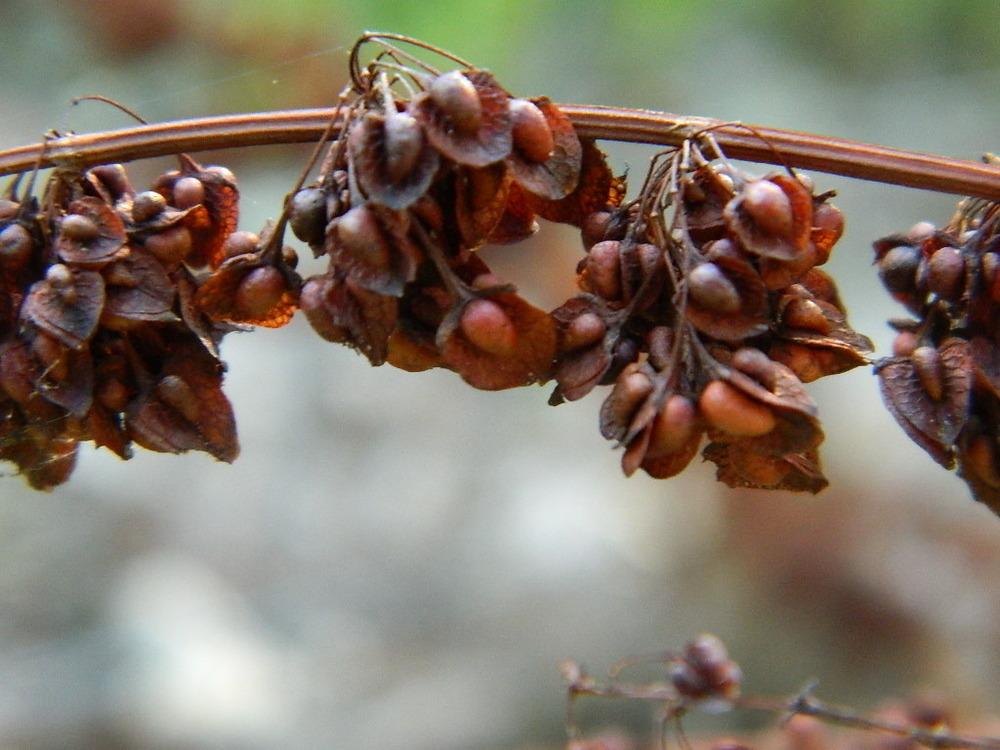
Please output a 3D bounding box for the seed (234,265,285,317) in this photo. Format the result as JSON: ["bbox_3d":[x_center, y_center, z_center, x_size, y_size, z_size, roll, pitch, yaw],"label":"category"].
[{"bbox_3d":[-0.012,-0.004,0.150,0.003,0.003,0.002,0,14,0],"label":"seed"}]

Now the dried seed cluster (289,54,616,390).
[{"bbox_3d":[-0.002,-0.008,0.150,0.016,0.016,0.012,0,14,0],"label":"dried seed cluster"}]

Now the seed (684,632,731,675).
[{"bbox_3d":[0.012,0.016,0.168,0.002,0.002,0.002,0,14,0],"label":"seed"}]

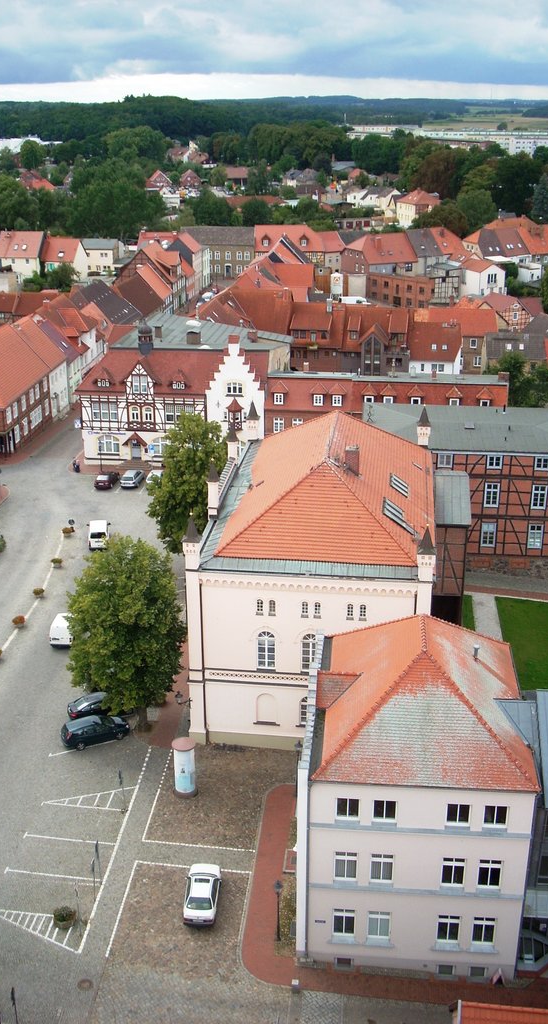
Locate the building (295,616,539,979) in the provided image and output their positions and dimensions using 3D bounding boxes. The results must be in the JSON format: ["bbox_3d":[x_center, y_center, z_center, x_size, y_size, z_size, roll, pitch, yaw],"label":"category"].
[{"bbox_3d":[7.389,13.107,58.605,11.240,15.000,14.690,2,21,5],"label":"building"}]

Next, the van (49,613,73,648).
[{"bbox_3d":[-16.393,9.110,87.058,1.740,1.830,4.200,2,21,6],"label":"van"}]

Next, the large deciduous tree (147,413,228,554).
[{"bbox_3d":[-7.604,-2.185,98.962,7.700,14.200,7.700,0,21,0],"label":"large deciduous tree"}]

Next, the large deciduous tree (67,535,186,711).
[{"bbox_3d":[-9.495,8.088,71.259,7.621,13.900,7.621,0,21,0],"label":"large deciduous tree"}]

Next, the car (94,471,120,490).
[{"bbox_3d":[-18.321,-3.892,120.981,1.700,1.420,4.400,3,22,8],"label":"car"}]

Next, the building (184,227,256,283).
[{"bbox_3d":[-12.056,-60.162,252.365,16.500,10.800,10.000,1,21,4],"label":"building"}]

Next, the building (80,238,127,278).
[{"bbox_3d":[-42.011,-61.634,262.978,8.900,8.200,9.000,3,21,8],"label":"building"}]

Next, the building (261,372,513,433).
[{"bbox_3d":[12.994,-11.271,127.406,26.600,10.400,9.000,1,21,4],"label":"building"}]

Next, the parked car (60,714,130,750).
[{"bbox_3d":[-11.750,14.302,72.300,4.350,1.550,1.800,-9,22,-22],"label":"parked car"}]

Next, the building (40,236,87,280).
[{"bbox_3d":[-47.300,-57.302,247.866,7.970,8.700,7.530,5,22,13],"label":"building"}]

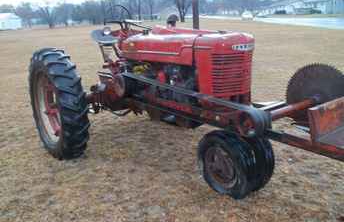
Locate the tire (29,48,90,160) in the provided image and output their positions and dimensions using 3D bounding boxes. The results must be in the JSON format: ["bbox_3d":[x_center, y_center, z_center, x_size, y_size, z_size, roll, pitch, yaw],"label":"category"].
[{"bbox_3d":[-1.553,-0.082,4.419,0.330,1.500,1.500,-13,18,-35],"label":"tire"}]

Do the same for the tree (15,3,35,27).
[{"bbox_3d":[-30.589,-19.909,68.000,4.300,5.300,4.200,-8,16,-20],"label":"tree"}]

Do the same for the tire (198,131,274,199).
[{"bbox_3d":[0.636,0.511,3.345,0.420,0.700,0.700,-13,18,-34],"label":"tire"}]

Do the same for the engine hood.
[{"bbox_3d":[0.052,-0.757,3.731,0.490,0.390,1.970,-13,18,-35],"label":"engine hood"}]

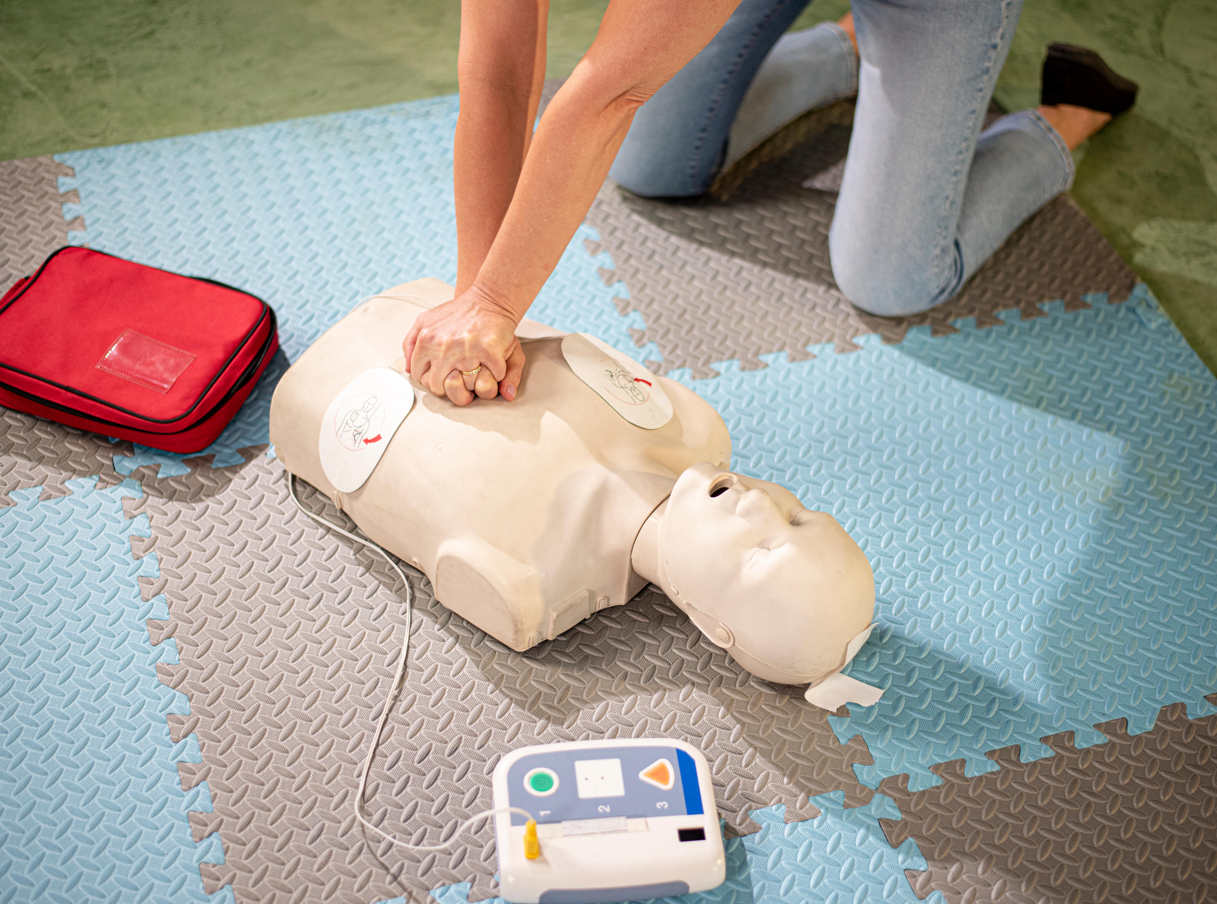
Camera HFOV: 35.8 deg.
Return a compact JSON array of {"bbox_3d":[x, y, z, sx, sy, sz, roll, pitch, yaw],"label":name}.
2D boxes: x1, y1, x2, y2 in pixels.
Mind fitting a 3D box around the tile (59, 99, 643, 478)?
[{"bbox_3d":[-0.315,-0.224,2.285,0.632,0.014,0.622,-11,46,-15],"label":"tile"}]

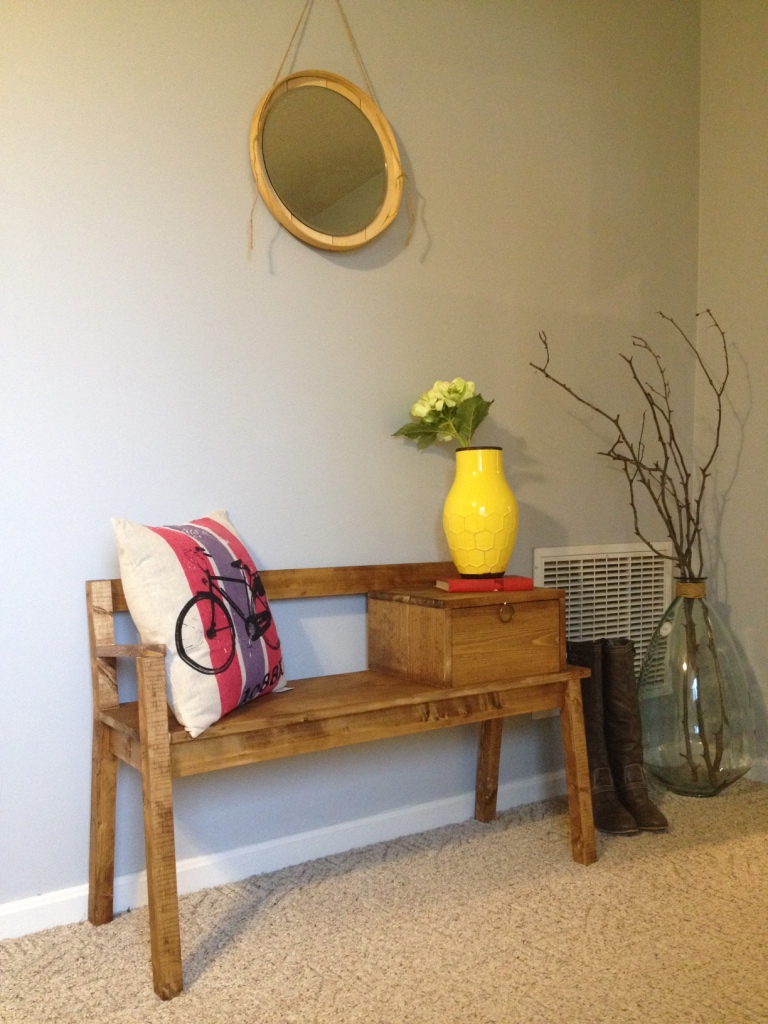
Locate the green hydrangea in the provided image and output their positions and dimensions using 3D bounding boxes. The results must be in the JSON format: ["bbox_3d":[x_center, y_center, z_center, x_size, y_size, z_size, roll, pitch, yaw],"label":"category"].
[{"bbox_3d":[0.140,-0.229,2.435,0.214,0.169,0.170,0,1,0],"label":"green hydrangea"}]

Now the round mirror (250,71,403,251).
[{"bbox_3d":[-0.129,-0.820,2.421,0.403,0.403,0.047,-1,2,-37],"label":"round mirror"}]

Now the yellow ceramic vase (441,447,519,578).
[{"bbox_3d":[0.236,-0.001,2.536,0.185,0.309,0.185,0,1,0],"label":"yellow ceramic vase"}]

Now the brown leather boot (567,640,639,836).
[{"bbox_3d":[0.581,0.594,2.775,0.112,0.461,0.265,-1,1,-26],"label":"brown leather boot"}]

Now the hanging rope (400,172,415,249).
[{"bbox_3d":[0.058,-0.741,2.545,0.032,0.187,0.025,-1,2,-37],"label":"hanging rope"}]

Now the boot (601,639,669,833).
[{"bbox_3d":[0.665,0.592,2.799,0.112,0.464,0.265,-1,1,-26],"label":"boot"}]

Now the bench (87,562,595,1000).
[{"bbox_3d":[-0.033,0.485,2.300,1.170,0.699,0.404,-1,2,-37],"label":"bench"}]

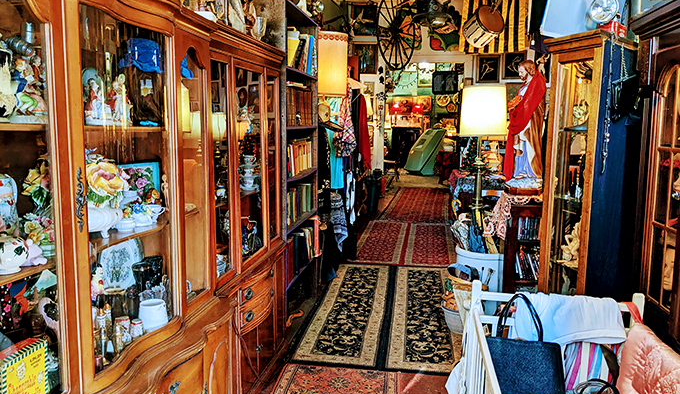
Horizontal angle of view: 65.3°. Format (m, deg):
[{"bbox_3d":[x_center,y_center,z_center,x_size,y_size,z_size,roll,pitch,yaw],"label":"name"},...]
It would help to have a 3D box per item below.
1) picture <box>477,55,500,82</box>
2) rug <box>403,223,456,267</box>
[{"bbox_3d":[3.106,-2.677,11.100,0.469,0.579,0.030,2,8,9],"label":"picture"},{"bbox_3d":[1.211,0.590,7.045,0.643,0.012,2.478,2,8,9],"label":"rug"}]

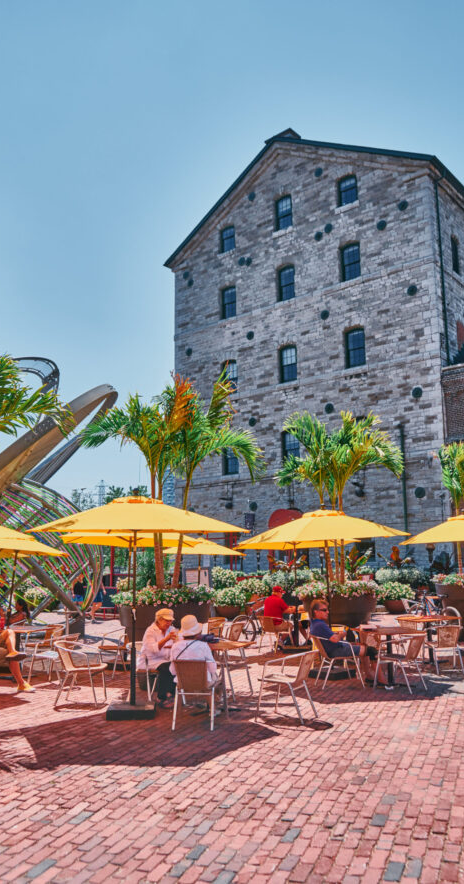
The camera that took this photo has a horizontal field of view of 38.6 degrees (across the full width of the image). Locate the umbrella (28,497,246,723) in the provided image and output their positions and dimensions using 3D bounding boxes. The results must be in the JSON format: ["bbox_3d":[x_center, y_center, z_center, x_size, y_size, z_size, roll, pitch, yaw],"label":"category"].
[{"bbox_3d":[-1.194,1.958,8.161,2.720,2.620,2.500,-2,-11,6],"label":"umbrella"}]

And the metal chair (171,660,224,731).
[{"bbox_3d":[-0.388,2.760,7.404,0.550,0.740,0.570,-2,-10,7],"label":"metal chair"}]

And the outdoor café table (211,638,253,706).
[{"bbox_3d":[-0.275,2.852,7.989,0.810,0.750,0.810,-5,-10,25],"label":"outdoor café table"}]

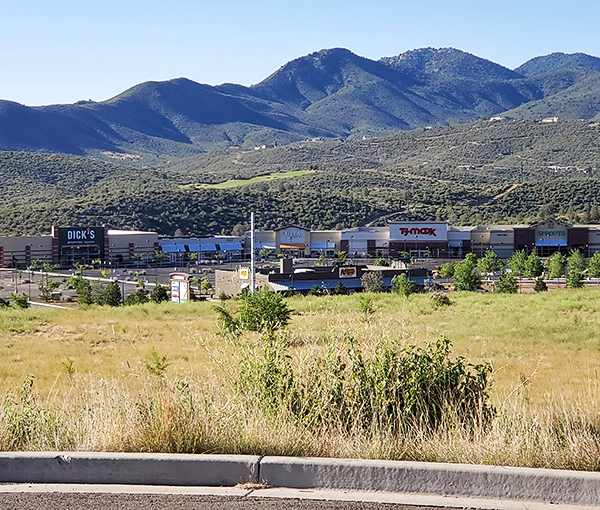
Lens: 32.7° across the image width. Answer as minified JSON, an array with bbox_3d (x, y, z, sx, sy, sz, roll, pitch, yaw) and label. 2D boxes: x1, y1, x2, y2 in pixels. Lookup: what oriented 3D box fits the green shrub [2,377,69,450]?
[{"bbox_3d":[-1.709,1.018,6.600,0.426,0.465,0.405,0,3,0],"label":"green shrub"}]

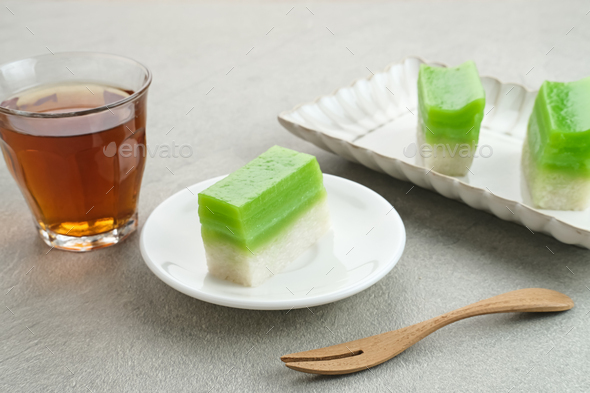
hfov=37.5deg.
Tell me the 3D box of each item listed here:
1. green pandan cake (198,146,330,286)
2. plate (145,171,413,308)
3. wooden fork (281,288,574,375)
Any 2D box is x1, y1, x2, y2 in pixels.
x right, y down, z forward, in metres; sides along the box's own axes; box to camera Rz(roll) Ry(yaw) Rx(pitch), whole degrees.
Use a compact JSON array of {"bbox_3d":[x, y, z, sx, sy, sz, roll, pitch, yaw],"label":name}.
[{"bbox_3d":[-0.013,0.008,0.427,0.027,0.044,0.065,19,34,30],"label":"green pandan cake"},{"bbox_3d":[-0.011,0.024,0.445,0.133,0.017,0.133,0,29,0],"label":"plate"},{"bbox_3d":[0.062,0.057,0.385,0.140,0.015,0.019,-10,30,-17],"label":"wooden fork"}]

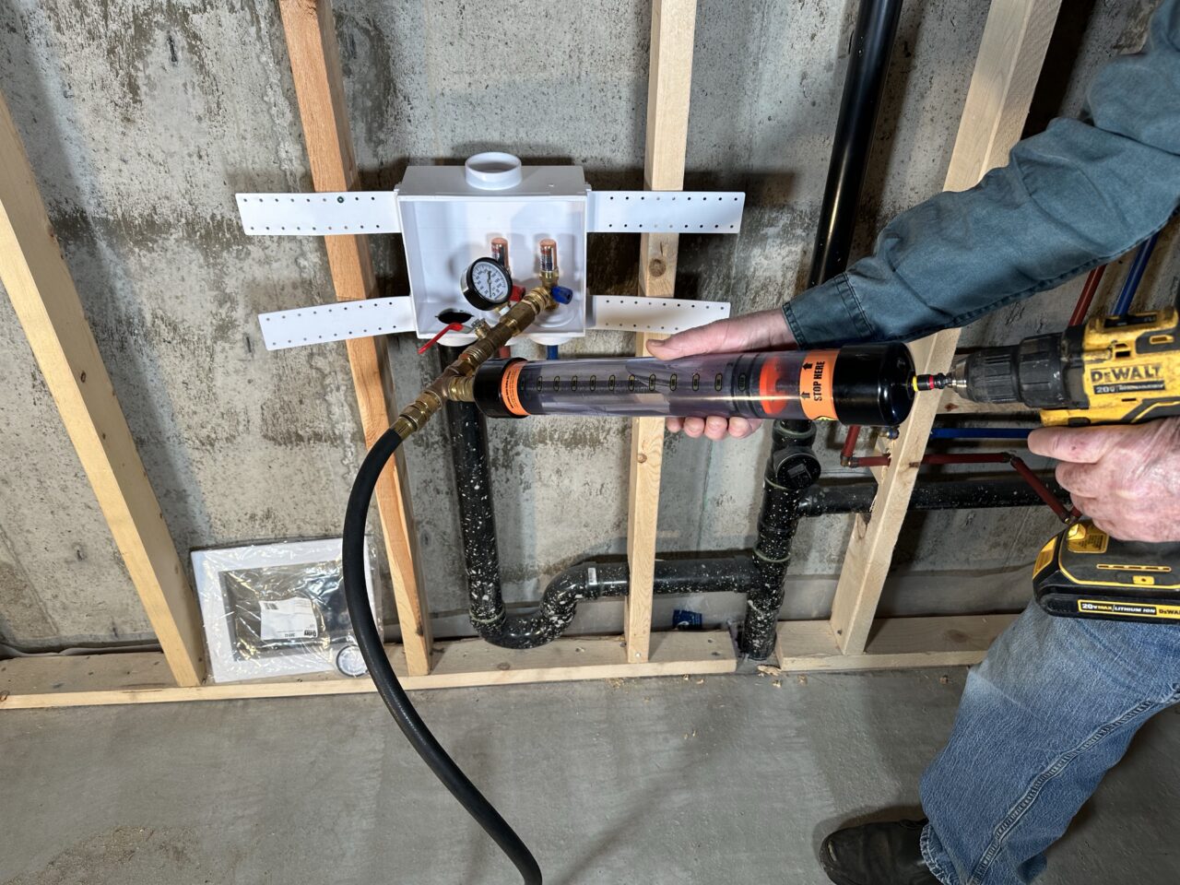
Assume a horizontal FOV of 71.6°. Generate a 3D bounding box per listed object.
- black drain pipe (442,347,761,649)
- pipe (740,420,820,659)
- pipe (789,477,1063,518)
[{"bbox_3d":[0.045,0.116,1.407,0.545,0.654,0.073,-2,35,-3],"label":"black drain pipe"},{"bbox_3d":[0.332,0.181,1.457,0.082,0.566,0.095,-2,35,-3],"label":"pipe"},{"bbox_3d":[0.613,0.098,1.446,0.512,0.053,0.053,-2,35,-3],"label":"pipe"}]

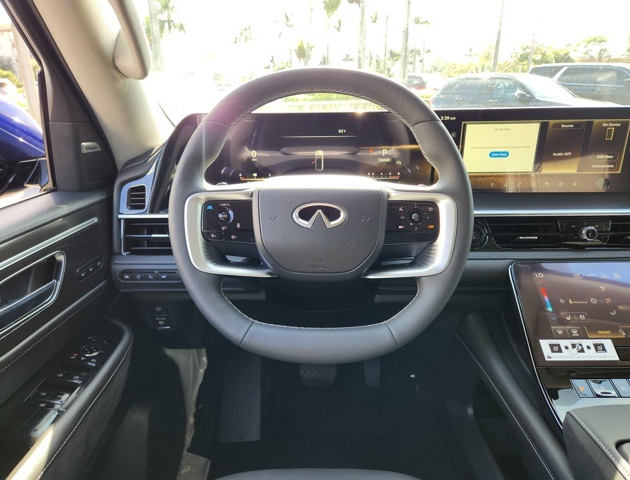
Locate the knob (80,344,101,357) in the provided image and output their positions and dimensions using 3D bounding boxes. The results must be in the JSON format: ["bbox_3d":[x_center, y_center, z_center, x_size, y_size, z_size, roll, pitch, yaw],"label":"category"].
[{"bbox_3d":[-0.349,0.173,0.665,0.030,0.012,0.030,0,20,0],"label":"knob"}]

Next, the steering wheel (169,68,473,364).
[{"bbox_3d":[0.009,-0.032,0.563,0.385,0.375,0.100,0,-6,0],"label":"steering wheel"}]

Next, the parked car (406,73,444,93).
[{"bbox_3d":[9.142,-13.066,35.500,1.900,1.700,4.700,13,23,31],"label":"parked car"}]

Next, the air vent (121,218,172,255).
[{"bbox_3d":[-0.274,-0.006,0.755,0.135,0.064,0.040,0,15,0],"label":"air vent"}]

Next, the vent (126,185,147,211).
[{"bbox_3d":[-0.332,-0.079,0.790,0.038,0.050,0.030,-2,20,-6],"label":"vent"}]

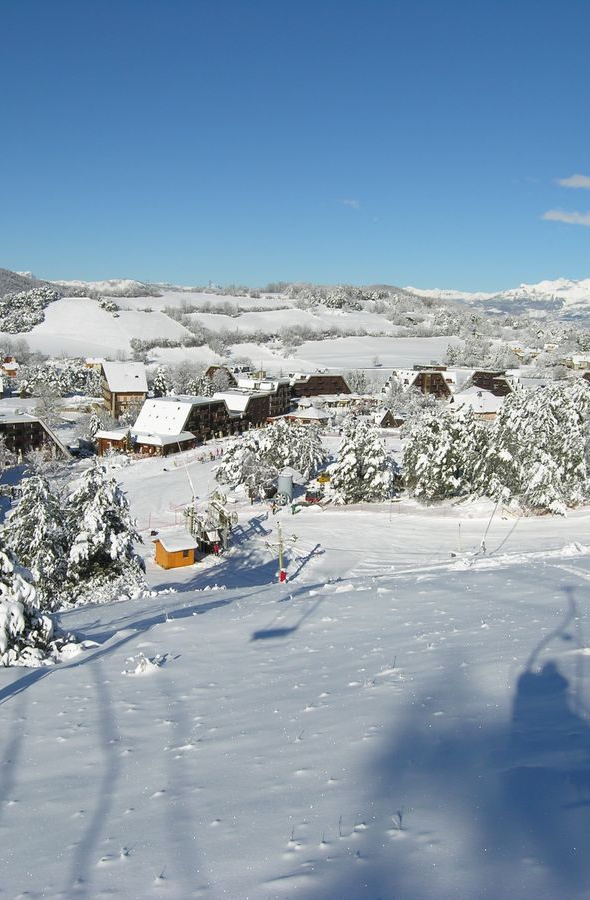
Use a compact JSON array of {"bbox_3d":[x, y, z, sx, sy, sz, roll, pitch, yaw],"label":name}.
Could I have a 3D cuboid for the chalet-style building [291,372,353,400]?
[{"bbox_3d":[12.214,-31.186,402.000,28.000,12.000,14.000,-1,8,-17],"label":"chalet-style building"}]

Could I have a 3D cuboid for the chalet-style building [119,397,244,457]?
[{"bbox_3d":[-30.408,-7.080,226.000,16.000,12.700,37.000,5,8,24],"label":"chalet-style building"}]

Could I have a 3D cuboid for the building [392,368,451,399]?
[{"bbox_3d":[57.776,-29.459,380.000,25.000,15.000,15.000,-2,8,-18],"label":"building"}]

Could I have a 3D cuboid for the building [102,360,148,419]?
[{"bbox_3d":[-53.534,-19.052,262.000,13.000,17.500,11.000,-3,9,-29],"label":"building"}]

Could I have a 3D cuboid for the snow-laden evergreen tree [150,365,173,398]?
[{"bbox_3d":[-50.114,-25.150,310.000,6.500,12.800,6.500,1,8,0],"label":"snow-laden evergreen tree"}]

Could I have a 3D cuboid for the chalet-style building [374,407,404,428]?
[{"bbox_3d":[27.870,-9.688,248.000,6.800,6.200,8.000,-1,8,-14],"label":"chalet-style building"}]

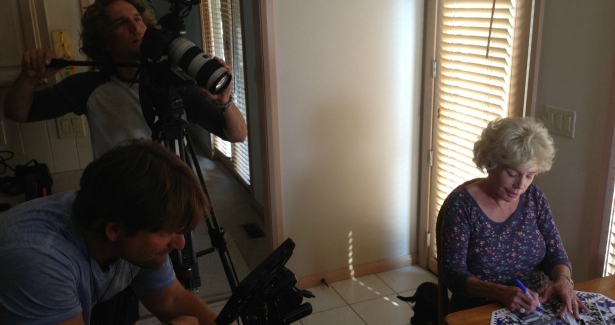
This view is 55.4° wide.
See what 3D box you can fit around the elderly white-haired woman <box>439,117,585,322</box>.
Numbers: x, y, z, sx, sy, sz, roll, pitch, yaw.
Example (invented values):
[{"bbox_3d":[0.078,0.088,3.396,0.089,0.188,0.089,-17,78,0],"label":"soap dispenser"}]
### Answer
[{"bbox_3d":[0.745,0.498,2.080,0.460,1.250,0.620,-6,18,-16],"label":"elderly white-haired woman"}]

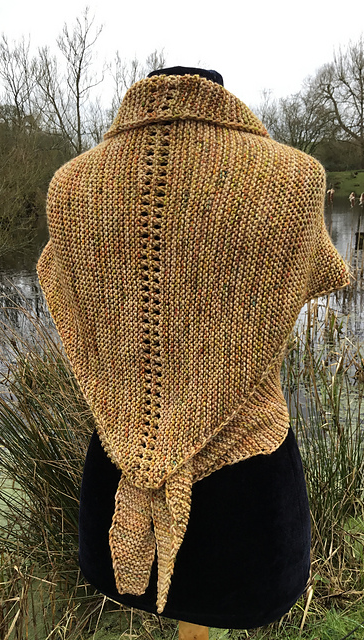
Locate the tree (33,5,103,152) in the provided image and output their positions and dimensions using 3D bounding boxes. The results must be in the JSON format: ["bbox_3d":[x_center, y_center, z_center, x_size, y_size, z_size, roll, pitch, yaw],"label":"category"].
[{"bbox_3d":[-4.915,-9.659,25.390,3.200,7.655,3.200,0,15,0],"label":"tree"}]

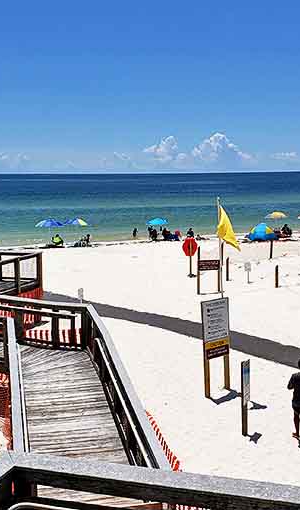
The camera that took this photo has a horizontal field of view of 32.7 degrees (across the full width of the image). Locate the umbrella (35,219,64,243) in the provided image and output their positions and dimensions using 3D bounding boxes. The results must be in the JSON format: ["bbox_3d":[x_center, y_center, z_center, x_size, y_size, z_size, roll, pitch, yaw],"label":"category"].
[{"bbox_3d":[-7.260,-1.686,37.148,2.050,1.907,2.050,0,9,0],"label":"umbrella"}]

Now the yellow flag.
[{"bbox_3d":[1.655,-0.545,10.702,0.660,0.950,0.250,9,13,44],"label":"yellow flag"}]

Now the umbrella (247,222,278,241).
[{"bbox_3d":[8.762,-1.857,40.082,2.300,1.391,1.800,0,9,6],"label":"umbrella"}]

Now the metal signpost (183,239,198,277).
[{"bbox_3d":[2.022,0.130,25.444,0.900,1.960,0.100,-6,11,-30],"label":"metal signpost"}]

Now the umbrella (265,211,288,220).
[{"bbox_3d":[10.651,-3.309,43.000,1.900,0.500,1.900,0,9,0],"label":"umbrella"}]

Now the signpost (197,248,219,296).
[{"bbox_3d":[2.423,0.637,20.773,0.960,1.900,0.120,-4,10,-20],"label":"signpost"}]

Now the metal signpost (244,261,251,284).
[{"bbox_3d":[4.735,0.874,24.617,0.310,1.040,0.060,-1,9,-3],"label":"metal signpost"}]

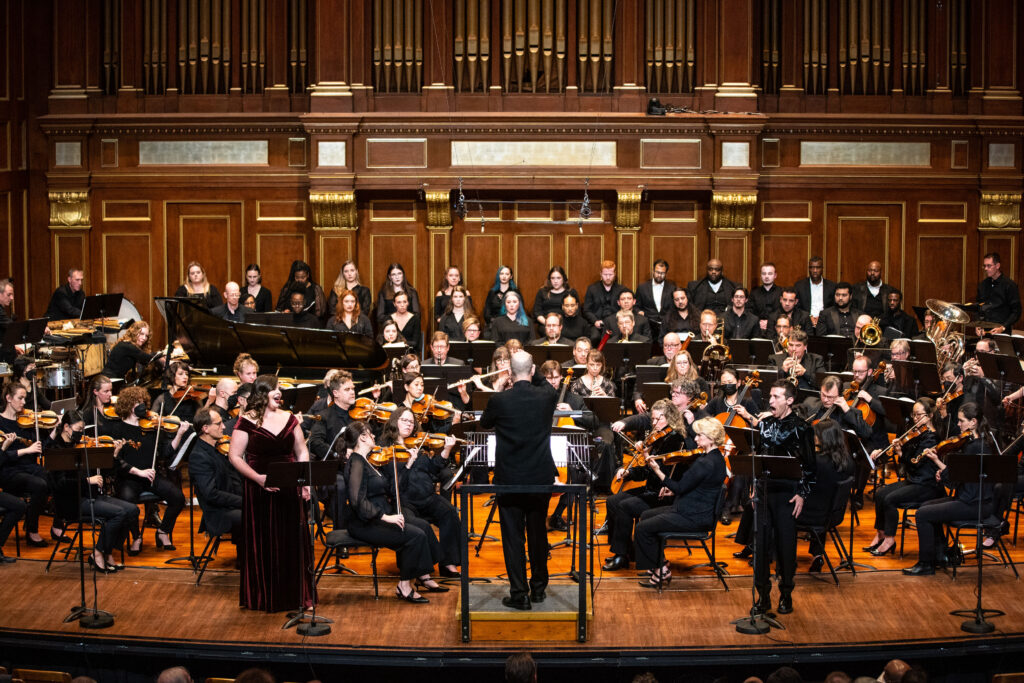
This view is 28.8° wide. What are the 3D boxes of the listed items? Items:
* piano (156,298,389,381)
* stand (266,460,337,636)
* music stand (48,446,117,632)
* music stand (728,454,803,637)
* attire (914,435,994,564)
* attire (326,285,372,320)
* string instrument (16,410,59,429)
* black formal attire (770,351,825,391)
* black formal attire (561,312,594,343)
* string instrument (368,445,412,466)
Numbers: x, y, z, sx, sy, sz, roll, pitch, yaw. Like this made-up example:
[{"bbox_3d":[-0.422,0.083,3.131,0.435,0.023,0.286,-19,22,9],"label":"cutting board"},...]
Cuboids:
[{"bbox_3d":[-2.476,0.460,19.150,2.550,1.800,1.550,1,6,10],"label":"piano"},{"bbox_3d":[-1.489,1.400,14.120,0.510,1.138,0.400,-1,6,-10],"label":"stand"},{"bbox_3d":[-3.098,1.341,14.330,0.510,1.207,0.400,0,6,-5],"label":"music stand"},{"bbox_3d":[1.847,1.452,14.557,0.510,1.190,0.420,1,6,9],"label":"music stand"},{"bbox_3d":[3.562,1.264,16.030,0.620,1.060,0.460,-2,6,-16],"label":"attire"},{"bbox_3d":[-1.833,-0.350,22.632,0.490,0.620,0.330,0,6,-4],"label":"attire"},{"bbox_3d":[-4.044,0.686,17.300,0.590,0.110,0.210,3,36,-9],"label":"string instrument"},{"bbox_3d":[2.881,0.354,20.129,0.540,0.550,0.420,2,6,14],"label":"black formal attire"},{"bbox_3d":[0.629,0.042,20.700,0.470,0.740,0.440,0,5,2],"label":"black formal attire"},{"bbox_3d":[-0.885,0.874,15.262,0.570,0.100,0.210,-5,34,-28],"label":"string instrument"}]

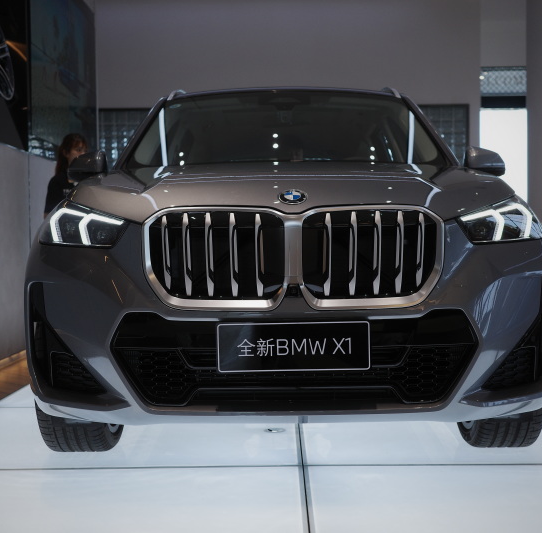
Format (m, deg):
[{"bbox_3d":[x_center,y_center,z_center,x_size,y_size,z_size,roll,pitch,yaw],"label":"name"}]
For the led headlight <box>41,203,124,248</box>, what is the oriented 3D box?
[{"bbox_3d":[-0.621,-0.140,2.862,0.360,0.155,0.380,-1,2,0],"label":"led headlight"}]

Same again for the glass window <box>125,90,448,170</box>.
[{"bbox_3d":[0.070,-0.593,4.139,1.440,0.170,0.880,-1,36,0],"label":"glass window"}]

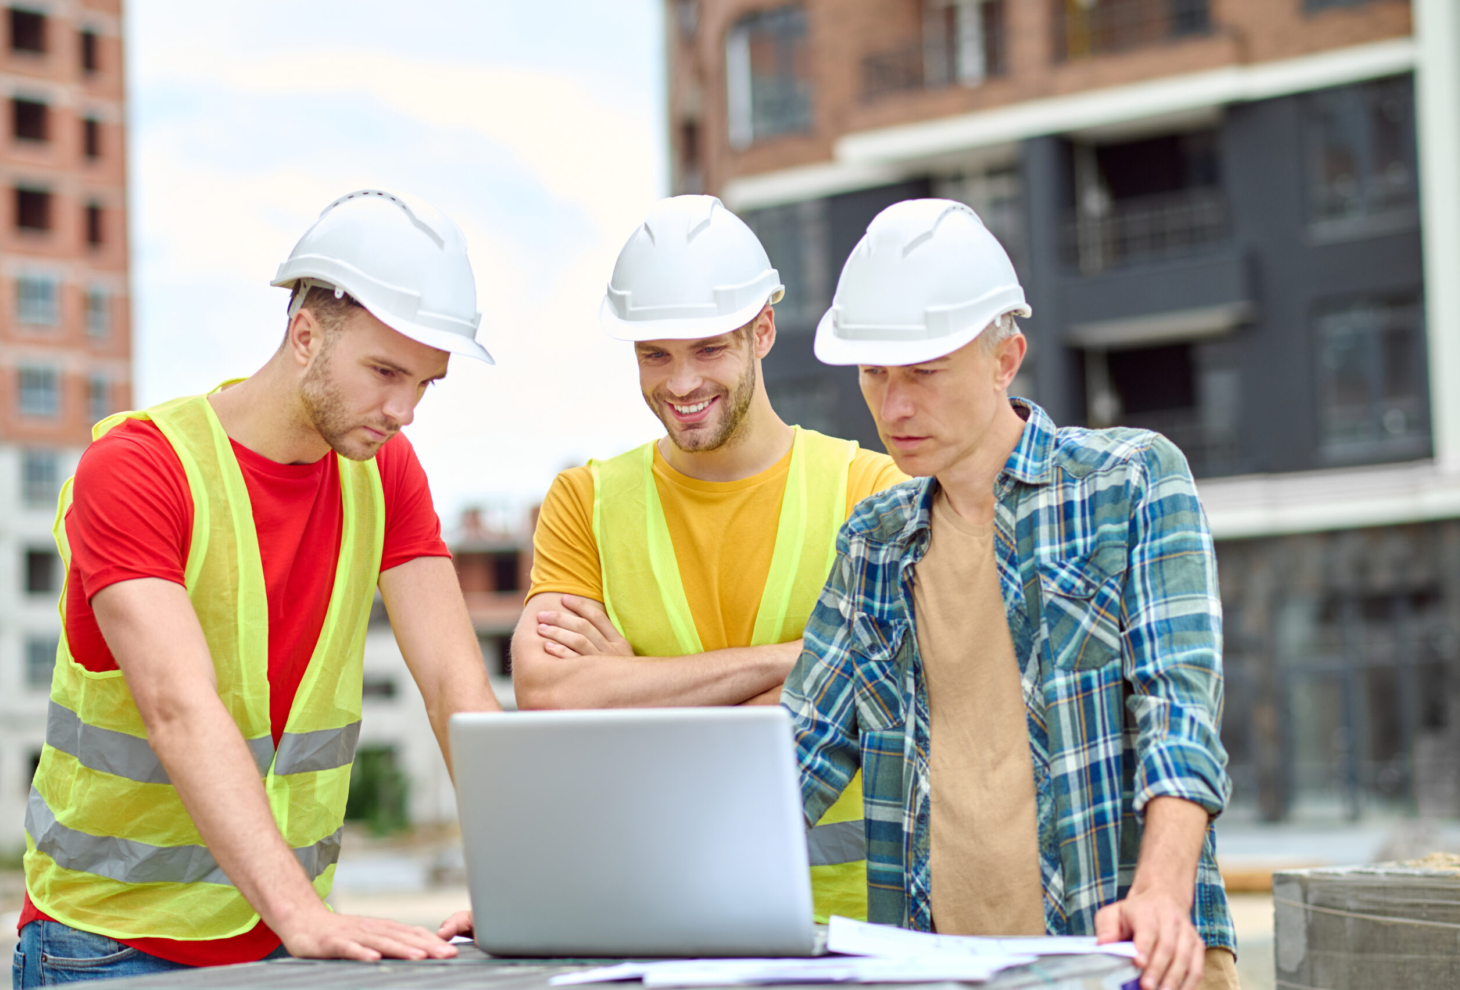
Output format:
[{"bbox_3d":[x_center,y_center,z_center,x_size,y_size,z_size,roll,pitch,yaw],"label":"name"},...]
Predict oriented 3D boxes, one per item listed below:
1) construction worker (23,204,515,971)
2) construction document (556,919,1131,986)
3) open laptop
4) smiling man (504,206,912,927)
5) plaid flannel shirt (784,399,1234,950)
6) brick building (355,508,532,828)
[{"bbox_3d":[-0.514,0.535,3.913,0.580,1.760,0.550,-6,-6,43],"label":"construction worker"},{"bbox_3d":[0.122,0.457,3.500,0.570,0.045,0.420,-2,-4,6],"label":"construction document"},{"bbox_3d":[-0.063,0.364,3.845,0.380,0.265,0.290,-3,-5,18],"label":"open laptop"},{"bbox_3d":[0.003,0.536,4.181,0.560,1.800,0.380,-3,-4,9],"label":"smiling man"},{"bbox_3d":[0.316,0.203,3.970,0.480,0.640,0.340,-4,-5,22],"label":"plaid flannel shirt"},{"bbox_3d":[-11.498,7.079,145.000,15.000,13.000,12.000,-2,-4,0],"label":"brick building"}]

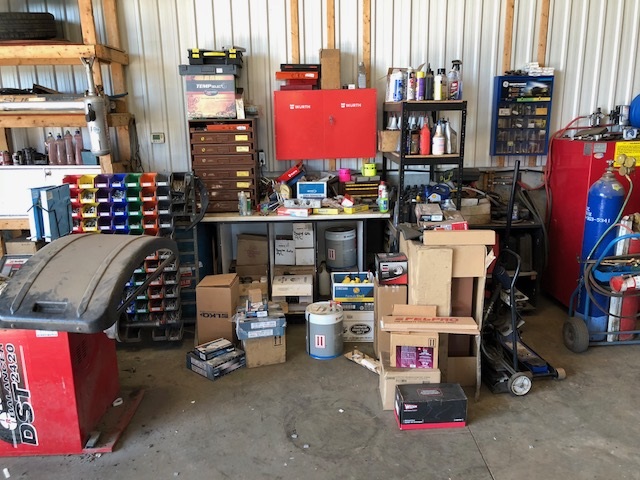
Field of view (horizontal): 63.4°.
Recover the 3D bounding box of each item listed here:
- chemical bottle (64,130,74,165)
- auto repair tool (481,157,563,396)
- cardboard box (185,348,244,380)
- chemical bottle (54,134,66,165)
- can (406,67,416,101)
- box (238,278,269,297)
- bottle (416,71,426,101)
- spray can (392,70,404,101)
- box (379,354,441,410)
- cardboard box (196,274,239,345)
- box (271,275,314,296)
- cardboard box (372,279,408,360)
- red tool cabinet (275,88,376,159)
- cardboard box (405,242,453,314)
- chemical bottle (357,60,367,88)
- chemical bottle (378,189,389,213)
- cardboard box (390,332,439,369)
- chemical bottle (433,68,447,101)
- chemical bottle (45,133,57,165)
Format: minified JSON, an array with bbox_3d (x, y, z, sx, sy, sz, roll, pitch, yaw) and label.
[{"bbox_3d":[-2.006,-0.740,4.150,0.066,0.268,0.066,-1,14,-1],"label":"chemical bottle"},{"bbox_3d":[1.354,0.185,3.508,0.440,1.370,0.760,-3,14,-8],"label":"auto repair tool"},{"bbox_3d":[-0.741,0.865,3.717,0.306,0.113,0.287,10,18,40],"label":"cardboard box"},{"bbox_3d":[-2.075,-0.726,4.150,0.066,0.242,0.066,-1,14,-1],"label":"chemical bottle"},{"bbox_3d":[0.671,-1.141,3.785,0.066,0.239,0.066,-1,13,0],"label":"can"},{"bbox_3d":[-0.588,0.403,4.691,0.270,0.140,0.250,-1,14,-1],"label":"box"},{"bbox_3d":[0.748,-1.141,3.843,0.066,0.208,0.066,-1,14,1],"label":"bottle"},{"bbox_3d":[0.607,-1.182,3.981,0.072,0.235,0.072,-1,13,0],"label":"spray can"},{"bbox_3d":[0.557,0.886,3.253,0.329,0.240,0.286,-1,13,1],"label":"box"},{"bbox_3d":[-0.792,0.577,4.131,0.269,0.517,0.280,-1,14,-2],"label":"cardboard box"},{"bbox_3d":[-0.235,0.389,4.425,0.330,0.100,0.260,-1,14,1],"label":"box"},{"bbox_3d":[0.511,0.568,3.720,0.195,0.565,0.200,-2,14,-3],"label":"cardboard box"},{"bbox_3d":[0.053,-1.071,4.824,0.914,0.605,0.280,-1,13,-2],"label":"red tool cabinet"},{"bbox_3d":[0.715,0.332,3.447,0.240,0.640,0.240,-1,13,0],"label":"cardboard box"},{"bbox_3d":[0.397,-1.569,4.921,0.069,0.247,0.069,-1,13,0],"label":"chemical bottle"},{"bbox_3d":[0.519,-0.306,4.167,0.065,0.163,0.065,-1,14,0],"label":"chemical bottle"},{"bbox_3d":[0.588,0.641,3.266,0.286,0.230,0.260,1,14,7],"label":"cardboard box"},{"bbox_3d":[0.882,-1.135,3.788,0.075,0.225,0.075,-1,13,0],"label":"chemical bottle"},{"bbox_3d":[-2.396,-0.812,4.608,0.070,0.283,0.070,-1,13,0],"label":"chemical bottle"}]

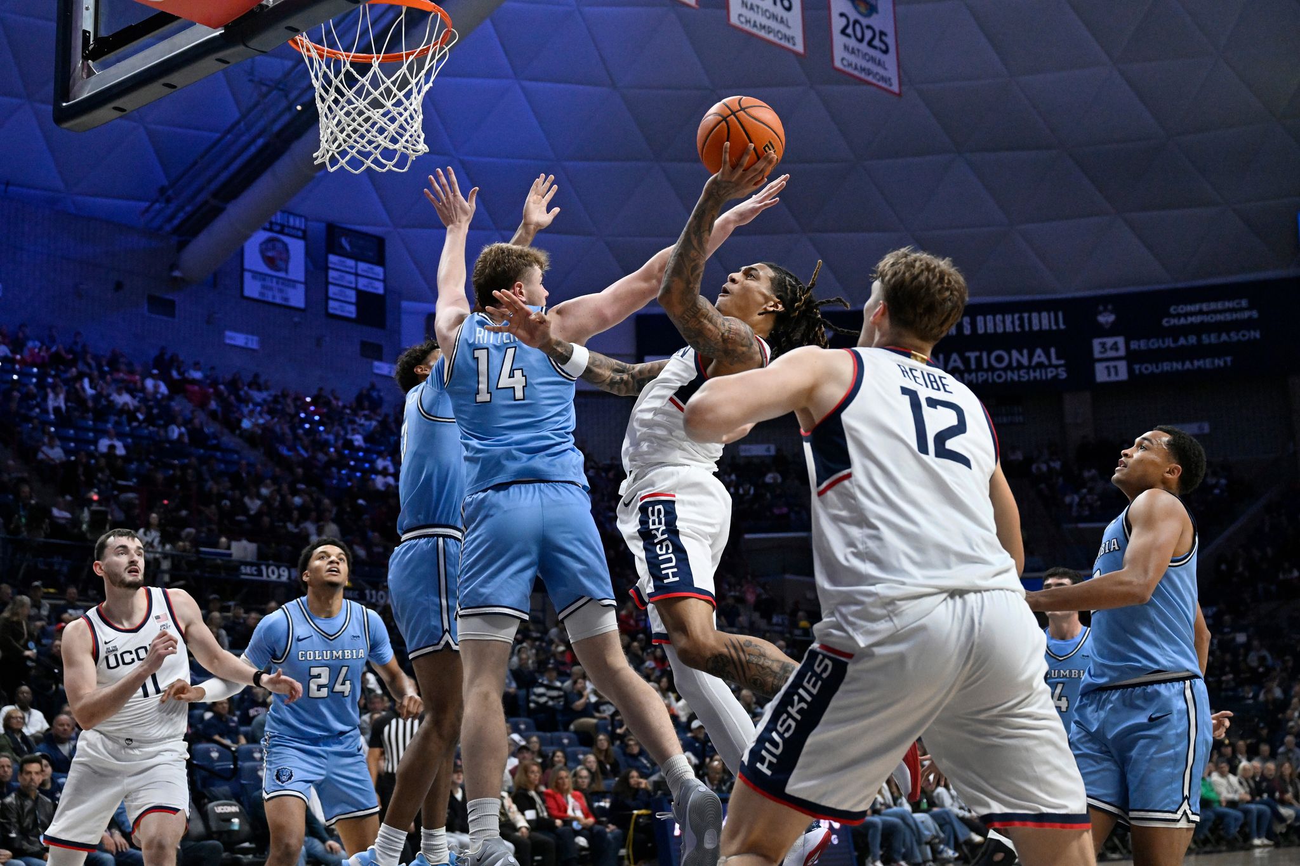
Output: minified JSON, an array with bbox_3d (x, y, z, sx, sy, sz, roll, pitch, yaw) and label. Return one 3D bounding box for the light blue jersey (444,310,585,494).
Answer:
[{"bbox_3d":[-0.412,-0.093,5.270,0.410,0.550,0.280,-11,-12,15],"label":"light blue jersey"}]

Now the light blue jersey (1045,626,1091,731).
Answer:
[{"bbox_3d":[1.647,1.031,6.950,0.480,0.570,0.280,-5,-12,16],"label":"light blue jersey"}]

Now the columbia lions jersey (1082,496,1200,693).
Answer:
[{"bbox_3d":[1.451,0.480,5.120,0.310,0.590,0.420,1,-12,-16],"label":"columbia lions jersey"}]

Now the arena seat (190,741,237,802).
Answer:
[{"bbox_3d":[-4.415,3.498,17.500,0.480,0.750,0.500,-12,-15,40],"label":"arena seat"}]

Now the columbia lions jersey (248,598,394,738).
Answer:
[{"bbox_3d":[-1.234,0.877,6.450,0.520,0.550,0.290,2,-6,-18],"label":"columbia lions jersey"}]

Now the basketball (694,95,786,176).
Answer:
[{"bbox_3d":[0.249,-0.800,4.720,0.240,0.240,0.240,-2,-11,0],"label":"basketball"}]

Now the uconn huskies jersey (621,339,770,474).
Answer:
[{"bbox_3d":[0.122,-0.075,4.920,0.280,0.490,0.390,22,-13,5],"label":"uconn huskies jersey"}]

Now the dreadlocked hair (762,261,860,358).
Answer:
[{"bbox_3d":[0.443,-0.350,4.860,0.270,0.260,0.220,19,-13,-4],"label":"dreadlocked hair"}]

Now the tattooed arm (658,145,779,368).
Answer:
[{"bbox_3d":[0.184,-0.474,4.650,0.320,0.610,0.260,0,-12,-11],"label":"tattooed arm"}]

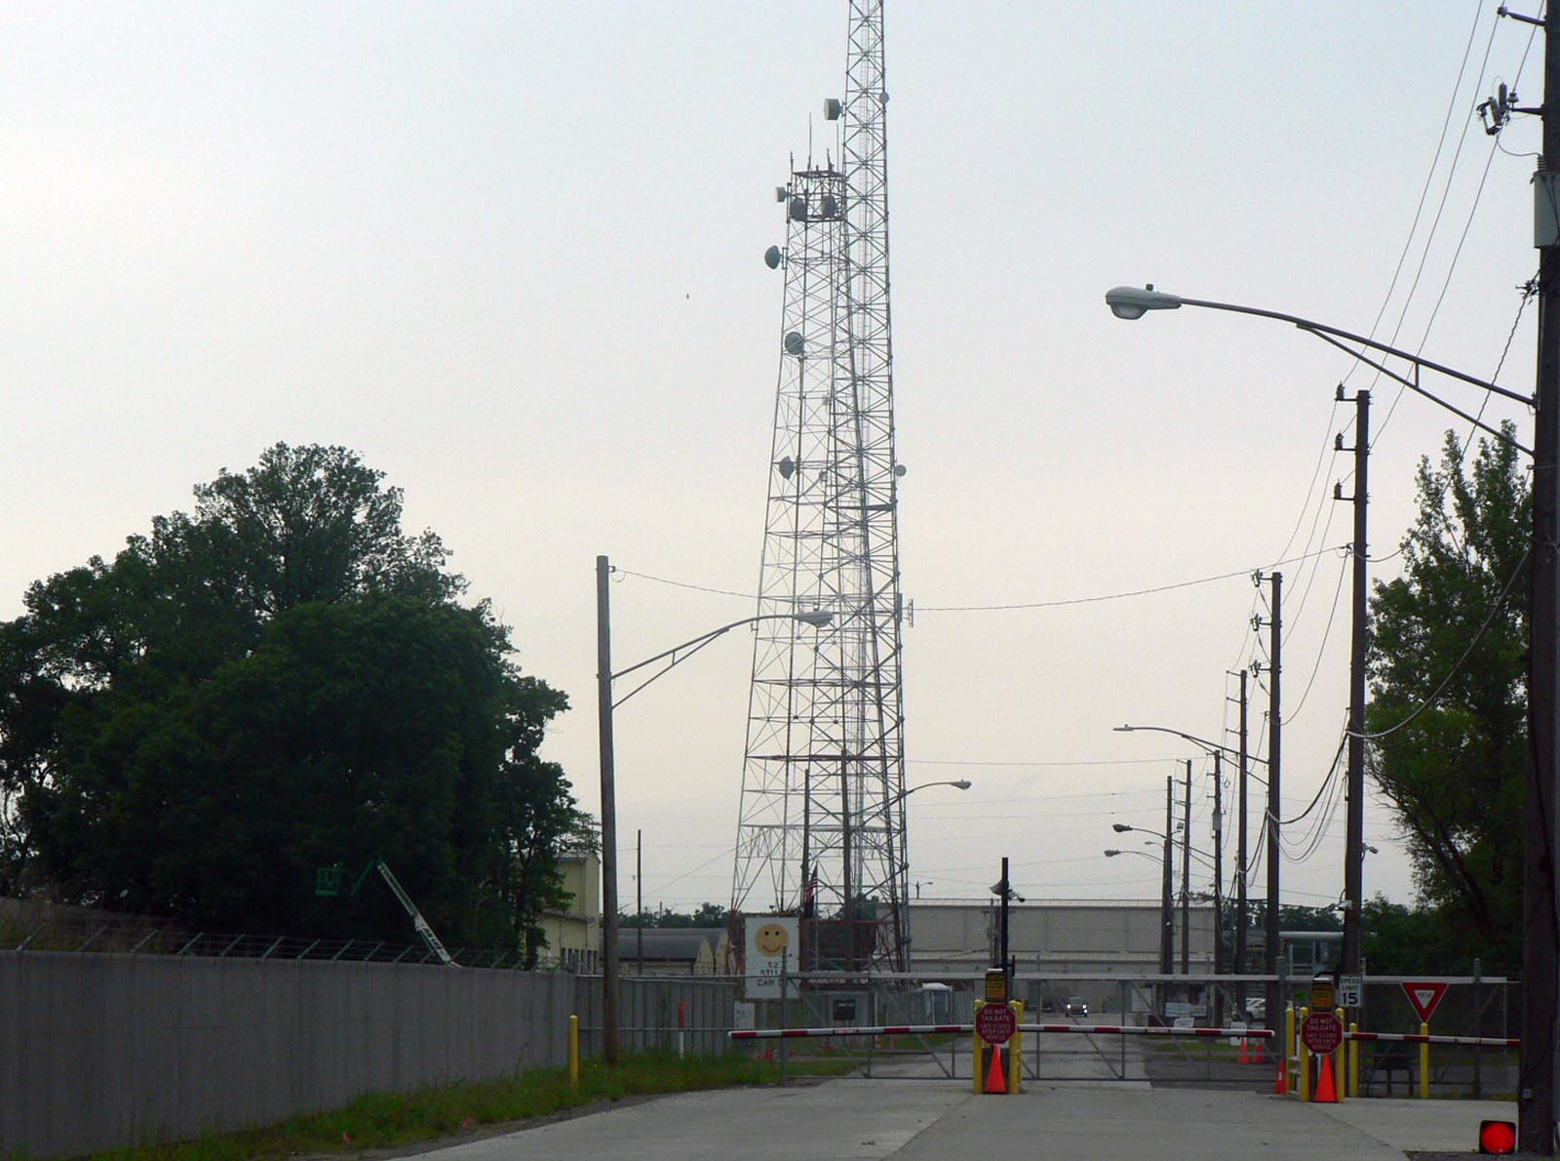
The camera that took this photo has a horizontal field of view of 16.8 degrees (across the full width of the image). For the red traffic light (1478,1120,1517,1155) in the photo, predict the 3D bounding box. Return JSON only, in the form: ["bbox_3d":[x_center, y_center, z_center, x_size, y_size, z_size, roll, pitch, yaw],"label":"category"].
[{"bbox_3d":[6.943,5.387,51.000,0.345,0.345,0.250,0,-5,6],"label":"red traffic light"}]

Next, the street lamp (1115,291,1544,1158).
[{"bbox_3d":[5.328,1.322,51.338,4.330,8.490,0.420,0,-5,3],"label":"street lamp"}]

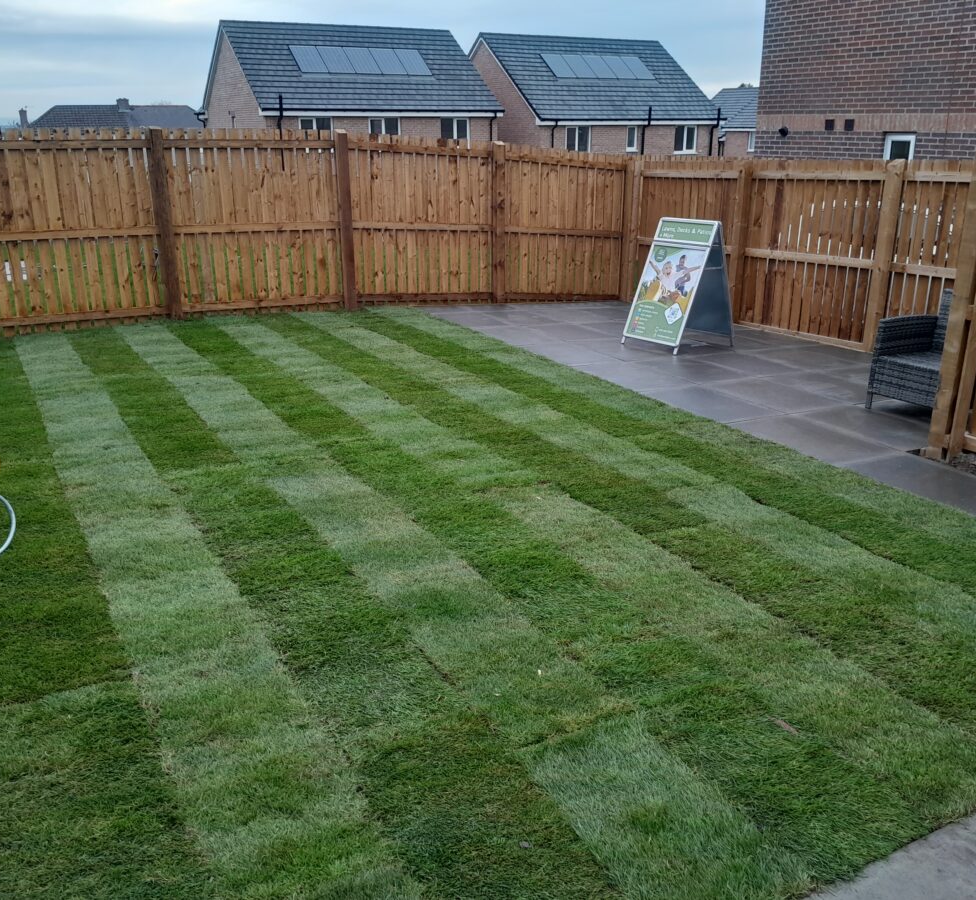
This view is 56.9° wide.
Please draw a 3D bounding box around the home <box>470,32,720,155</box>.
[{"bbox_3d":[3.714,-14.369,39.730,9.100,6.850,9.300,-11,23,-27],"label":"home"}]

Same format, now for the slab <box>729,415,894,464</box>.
[{"bbox_3d":[1.966,-0.057,5.578,0.605,0.040,0.905,-8,20,-27],"label":"slab"}]

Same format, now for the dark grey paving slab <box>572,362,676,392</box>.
[{"bbox_3d":[1.121,-0.559,7.077,0.600,0.030,0.900,-9,20,-27],"label":"dark grey paving slab"}]

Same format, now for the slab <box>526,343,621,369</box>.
[{"bbox_3d":[0.688,-0.811,7.839,0.605,0.040,0.905,-8,20,-27],"label":"slab"}]

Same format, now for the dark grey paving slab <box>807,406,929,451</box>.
[{"bbox_3d":[2.502,-0.135,5.847,0.600,0.030,0.900,-9,20,-27],"label":"dark grey paving slab"}]

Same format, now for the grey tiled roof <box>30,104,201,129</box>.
[{"bbox_3d":[-31.307,-28.315,77.400,16.000,2.350,6.800,-8,21,-19],"label":"grey tiled roof"}]

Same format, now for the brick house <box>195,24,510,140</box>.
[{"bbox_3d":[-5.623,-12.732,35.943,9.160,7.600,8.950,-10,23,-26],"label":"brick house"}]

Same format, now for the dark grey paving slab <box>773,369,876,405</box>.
[{"bbox_3d":[2.629,-0.463,6.895,0.605,0.040,0.905,-8,20,-27],"label":"dark grey paving slab"}]

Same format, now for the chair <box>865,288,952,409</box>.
[{"bbox_3d":[3.086,-0.637,6.102,0.660,0.780,0.620,-12,23,-30],"label":"chair"}]

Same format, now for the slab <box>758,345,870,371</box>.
[{"bbox_3d":[2.706,-0.803,7.894,0.600,0.030,0.900,-9,20,-27],"label":"slab"}]

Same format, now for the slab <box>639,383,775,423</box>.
[{"bbox_3d":[1.548,-0.306,6.326,0.600,0.030,0.900,-9,20,-27],"label":"slab"}]

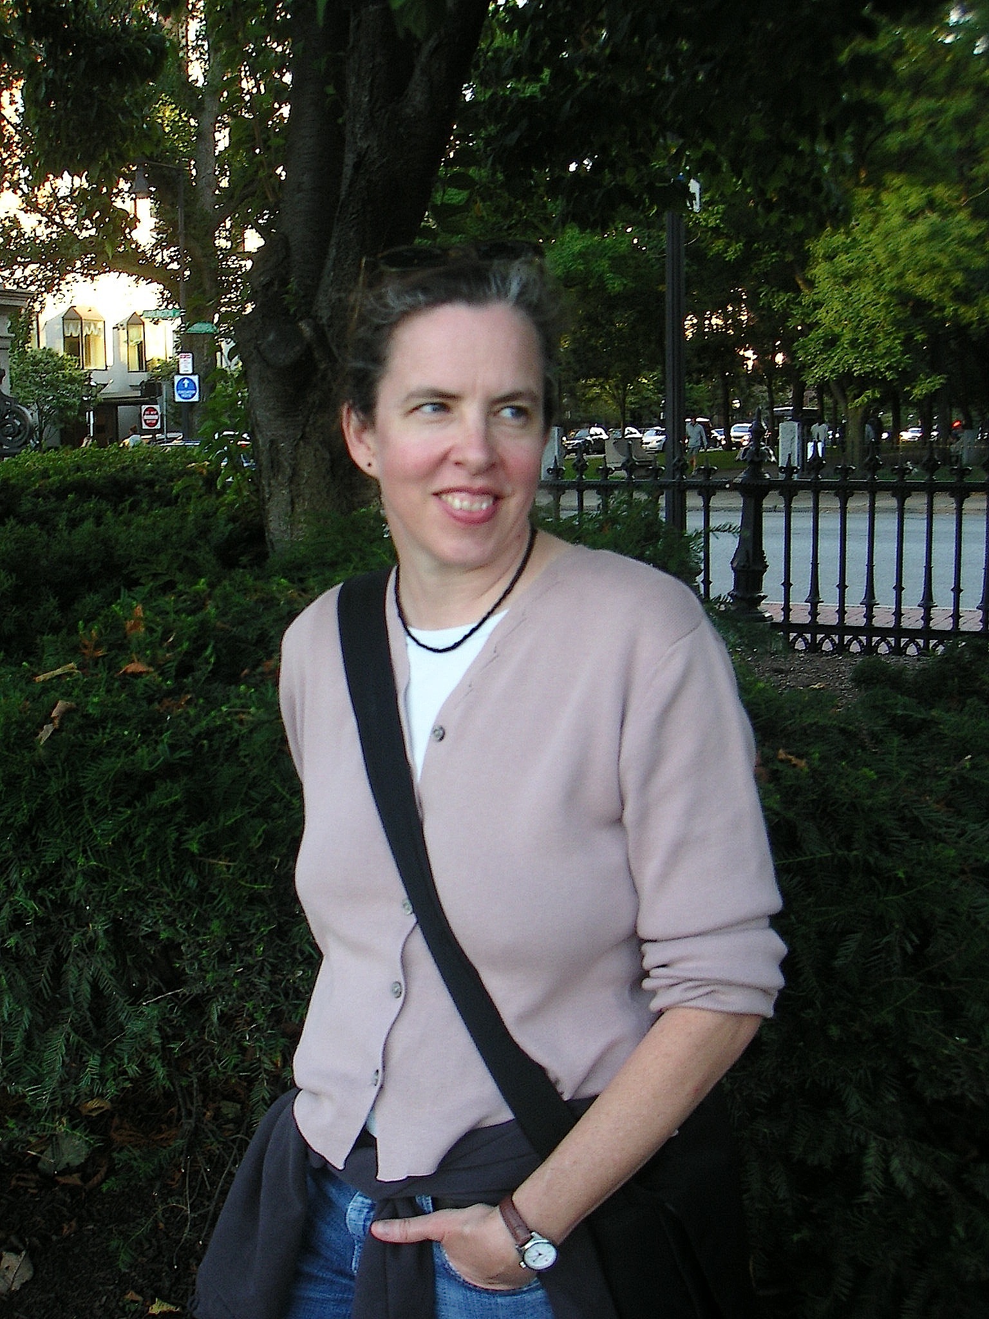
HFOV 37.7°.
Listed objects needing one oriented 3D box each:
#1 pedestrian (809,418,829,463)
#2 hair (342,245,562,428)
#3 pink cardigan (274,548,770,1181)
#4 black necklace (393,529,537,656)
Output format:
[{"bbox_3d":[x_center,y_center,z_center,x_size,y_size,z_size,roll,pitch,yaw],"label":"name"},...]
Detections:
[{"bbox_3d":[12.125,-8.148,54.000,0.600,1.720,0.450,4,10,25],"label":"pedestrian"},{"bbox_3d":[-0.033,-0.248,1.180,0.172,0.180,0.195,0,10,-18],"label":"hair"},{"bbox_3d":[0.034,0.157,1.245,0.440,0.520,0.300,4,10,26],"label":"pink cardigan"},{"bbox_3d":[-0.024,-0.062,1.195,0.122,0.100,0.130,4,10,24],"label":"black necklace"}]

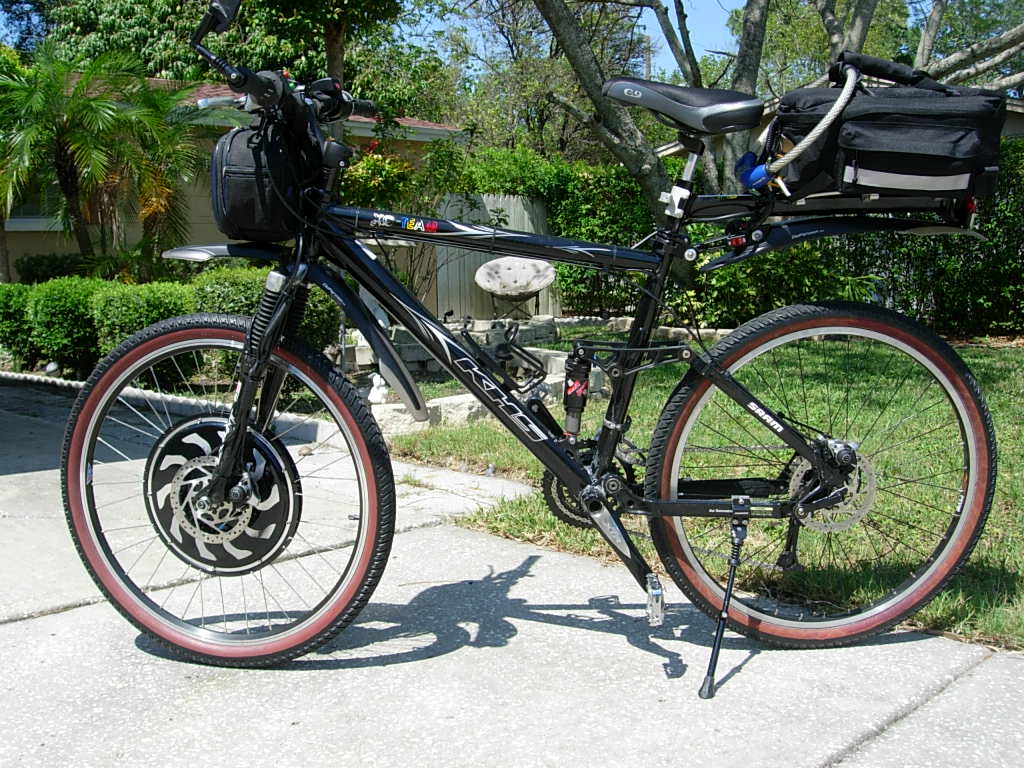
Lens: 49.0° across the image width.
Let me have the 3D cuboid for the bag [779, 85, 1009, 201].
[{"bbox_3d":[0.642,-0.421,1.967,0.350,0.185,0.250,1,12,-2],"label":"bag"}]

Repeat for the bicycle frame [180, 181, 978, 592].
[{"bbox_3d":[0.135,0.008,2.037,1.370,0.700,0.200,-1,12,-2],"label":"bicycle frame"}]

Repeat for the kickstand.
[{"bbox_3d":[0.373,0.370,1.971,0.035,0.355,0.045,13,-19,3],"label":"kickstand"}]

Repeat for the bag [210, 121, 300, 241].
[{"bbox_3d":[-0.415,-0.347,1.940,0.120,0.190,0.210,2,9,13],"label":"bag"}]

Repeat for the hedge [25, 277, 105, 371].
[{"bbox_3d":[-3.369,-0.450,8.500,0.620,0.740,0.620,-3,6,-21],"label":"hedge"}]

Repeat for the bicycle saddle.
[{"bbox_3d":[0.291,-0.478,1.942,0.268,0.080,0.150,4,12,-3],"label":"bicycle saddle"}]

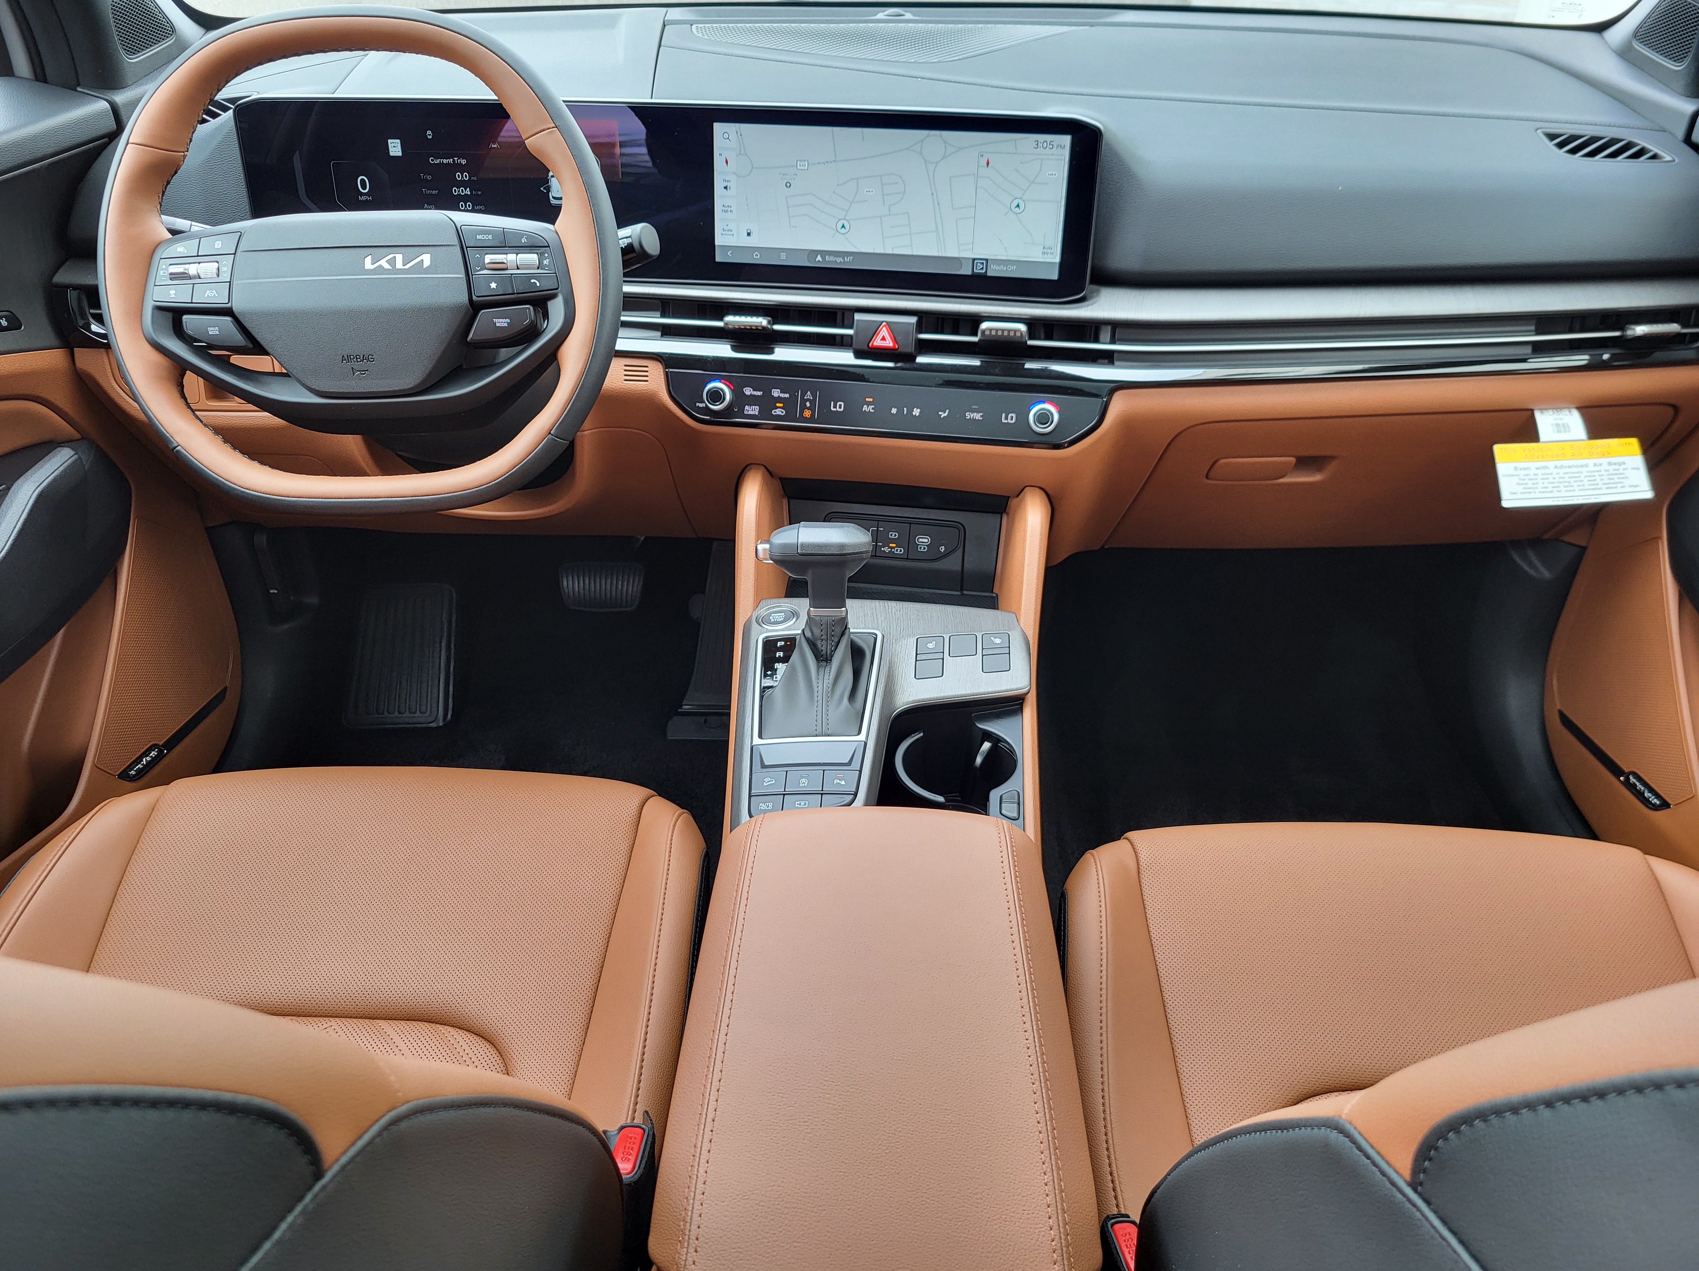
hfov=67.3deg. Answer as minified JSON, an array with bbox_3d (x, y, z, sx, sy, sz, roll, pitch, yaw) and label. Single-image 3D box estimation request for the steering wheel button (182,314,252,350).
[{"bbox_3d":[-0.459,-0.221,0.926,0.047,0.024,0.016,-1,8,2],"label":"steering wheel button"}]

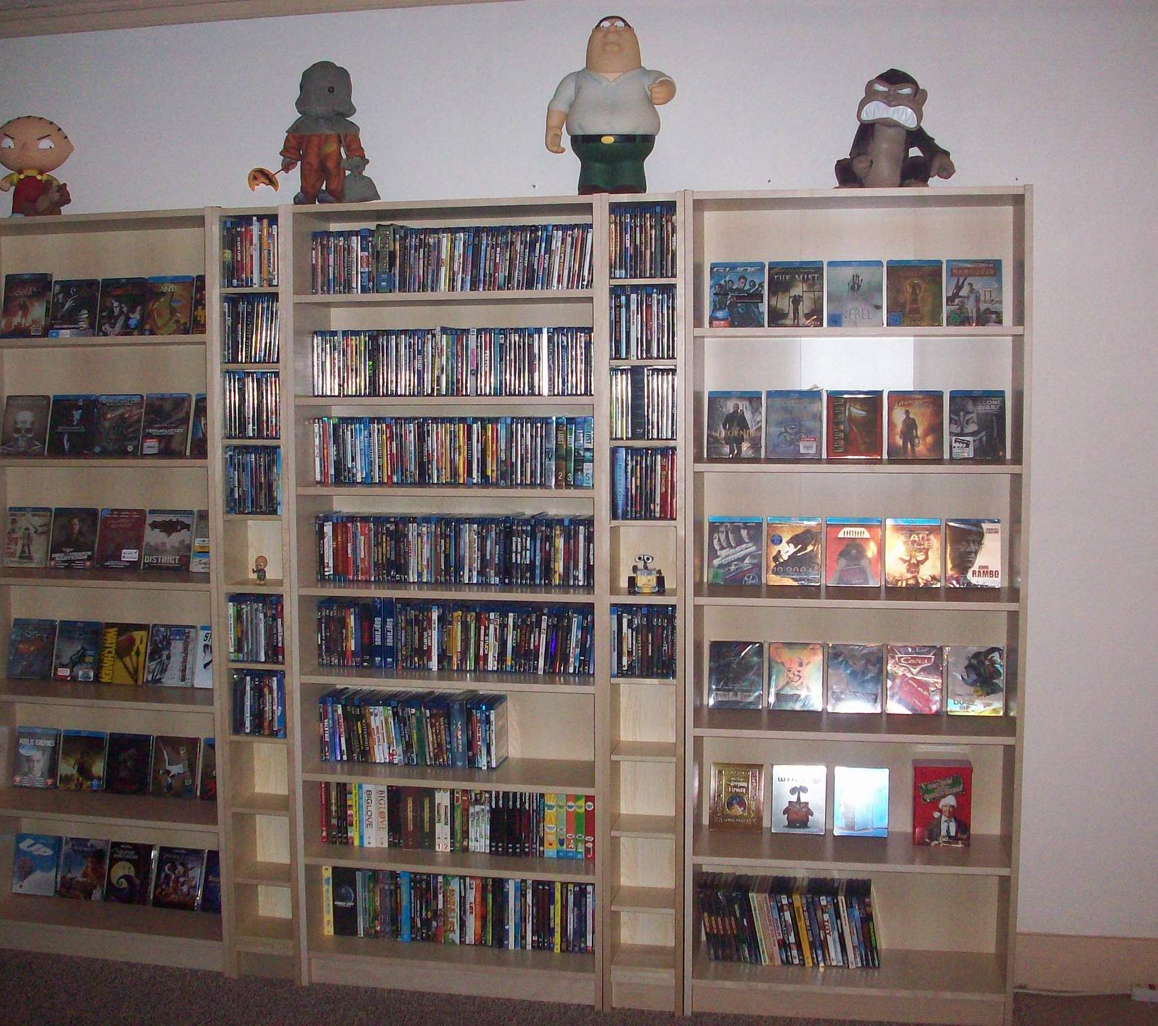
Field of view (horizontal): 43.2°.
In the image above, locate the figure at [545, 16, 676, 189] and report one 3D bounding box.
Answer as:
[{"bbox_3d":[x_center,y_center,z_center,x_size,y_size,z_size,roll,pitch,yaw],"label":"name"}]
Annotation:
[{"bbox_3d":[0.078,-0.997,3.602,0.325,0.451,0.220,1,5,9],"label":"figure"}]

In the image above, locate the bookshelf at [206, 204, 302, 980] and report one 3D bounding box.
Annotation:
[{"bbox_3d":[-0.810,0.225,3.856,0.200,2.020,0.170,1,5,12],"label":"bookshelf"}]

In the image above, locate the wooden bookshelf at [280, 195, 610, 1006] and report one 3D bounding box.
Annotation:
[{"bbox_3d":[-0.309,0.228,3.800,0.800,2.020,0.280,1,5,12],"label":"wooden bookshelf"}]

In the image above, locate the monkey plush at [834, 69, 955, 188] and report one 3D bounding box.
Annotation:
[{"bbox_3d":[0.750,-0.905,3.483,0.290,0.298,0.190,1,5,17],"label":"monkey plush"}]

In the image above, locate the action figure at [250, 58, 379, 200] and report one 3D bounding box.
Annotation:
[{"bbox_3d":[-0.684,-0.978,3.781,0.310,0.376,0.170,1,5,14],"label":"action figure"}]

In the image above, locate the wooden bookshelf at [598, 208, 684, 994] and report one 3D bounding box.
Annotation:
[{"bbox_3d":[0.170,0.239,3.646,0.200,2.020,0.170,1,5,12],"label":"wooden bookshelf"}]

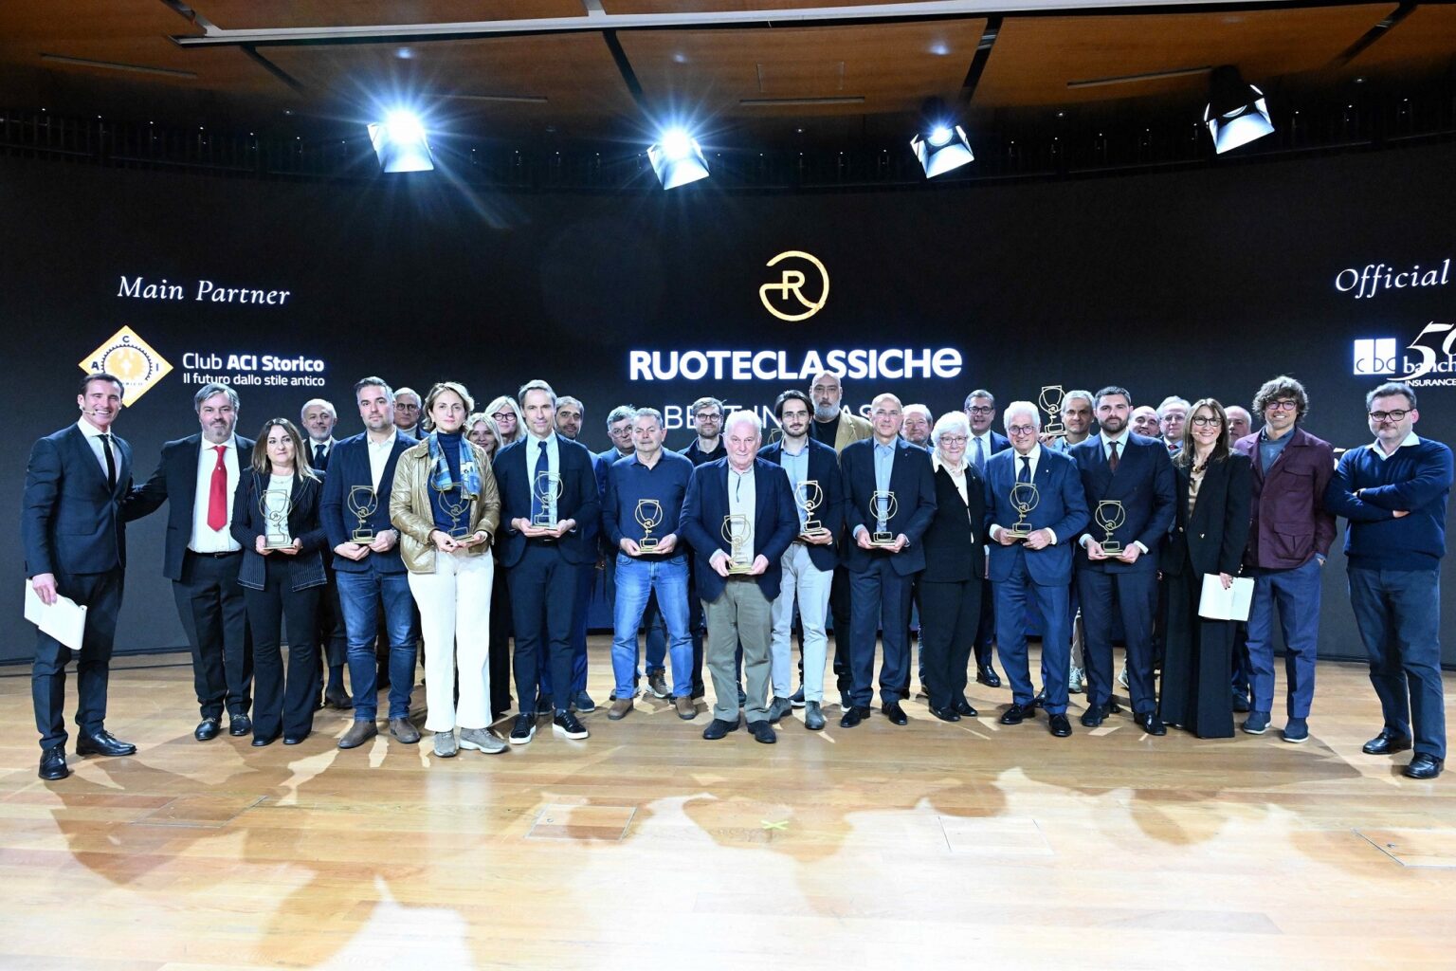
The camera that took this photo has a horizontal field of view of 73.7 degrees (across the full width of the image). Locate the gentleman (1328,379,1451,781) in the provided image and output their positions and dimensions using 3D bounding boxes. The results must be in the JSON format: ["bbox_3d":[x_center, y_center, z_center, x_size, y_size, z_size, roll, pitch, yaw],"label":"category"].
[{"bbox_3d":[3.052,0.402,4.438,0.420,1.744,0.530,-2,3,-44],"label":"gentleman"}]

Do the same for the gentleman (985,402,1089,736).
[{"bbox_3d":[1.625,0.406,5.083,0.540,1.677,0.430,1,3,20],"label":"gentleman"}]

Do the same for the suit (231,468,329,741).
[{"bbox_3d":[-2.232,0.591,4.815,0.500,1.373,0.380,-1,2,-24],"label":"suit"}]

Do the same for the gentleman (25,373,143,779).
[{"bbox_3d":[-2.968,0.382,4.437,0.400,1.783,0.520,2,3,42],"label":"gentleman"}]

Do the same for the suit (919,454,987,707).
[{"bbox_3d":[1.248,0.531,5.323,0.444,1.375,0.310,-1,4,-12],"label":"suit"}]

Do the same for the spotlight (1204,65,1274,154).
[{"bbox_3d":[3.470,-2.545,6.600,0.420,0.400,0.450,1,45,16],"label":"spotlight"}]

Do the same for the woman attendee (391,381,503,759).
[{"bbox_3d":[-1.350,0.384,4.659,0.540,1.762,0.440,-1,2,-19],"label":"woman attendee"}]

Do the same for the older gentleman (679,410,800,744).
[{"bbox_3d":[0.052,0.446,4.964,0.606,1.655,0.430,0,4,1],"label":"older gentleman"}]

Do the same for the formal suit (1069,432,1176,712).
[{"bbox_3d":[2.079,0.459,5.065,0.530,1.474,0.360,1,3,24],"label":"formal suit"}]

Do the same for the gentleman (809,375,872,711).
[{"bbox_3d":[0.578,0.290,5.524,0.530,1.865,0.360,0,3,8],"label":"gentleman"}]

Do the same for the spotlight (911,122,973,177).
[{"bbox_3d":[1.355,-2.210,6.200,0.360,0.350,0.360,-11,43,11],"label":"spotlight"}]

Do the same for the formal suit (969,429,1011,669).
[{"bbox_3d":[1.572,0.393,5.995,0.520,1.488,0.320,0,2,13],"label":"formal suit"}]

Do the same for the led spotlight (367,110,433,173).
[{"bbox_3d":[-2.242,-2.419,6.700,0.420,0.420,0.400,-1,38,-20],"label":"led spotlight"}]

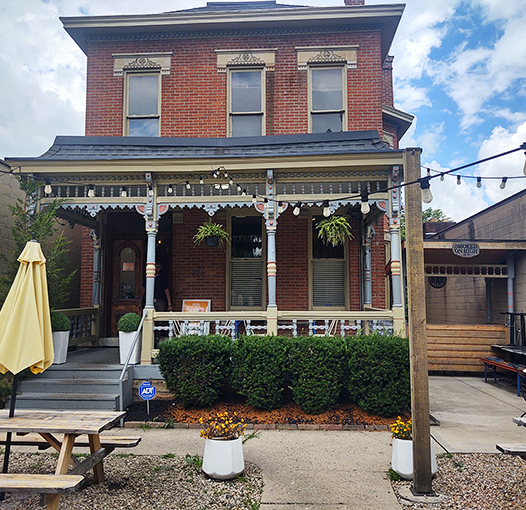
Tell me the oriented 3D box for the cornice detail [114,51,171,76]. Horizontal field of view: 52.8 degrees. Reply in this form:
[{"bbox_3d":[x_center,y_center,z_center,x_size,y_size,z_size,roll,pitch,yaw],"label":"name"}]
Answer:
[{"bbox_3d":[-2.711,-4.283,11.988,1.410,0.530,0.180,0,-5,4],"label":"cornice detail"}]

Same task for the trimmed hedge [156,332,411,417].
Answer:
[{"bbox_3d":[0.290,1.751,7.740,3.780,1.120,0.970,0,-5,4],"label":"trimmed hedge"}]

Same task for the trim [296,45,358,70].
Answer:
[{"bbox_3d":[1.394,-4.281,11.504,1.380,0.540,0.140,0,-5,4],"label":"trim"}]

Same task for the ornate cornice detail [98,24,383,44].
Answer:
[{"bbox_3d":[-0.700,-4.896,11.708,6.590,0.230,0.170,0,-5,4],"label":"ornate cornice detail"}]

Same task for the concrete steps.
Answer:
[{"bbox_3d":[-2.805,2.035,7.851,1.570,0.695,1.130,0,-5,4],"label":"concrete steps"}]

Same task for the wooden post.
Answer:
[{"bbox_3d":[1.405,0.548,4.825,0.145,3.080,0.145,0,-5,4],"label":"wooden post"}]

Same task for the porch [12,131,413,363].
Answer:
[{"bbox_3d":[-0.779,0.018,9.844,6.500,3.950,3.350,0,-5,4],"label":"porch"}]

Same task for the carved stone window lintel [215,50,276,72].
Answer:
[{"bbox_3d":[-0.376,-4.264,11.626,1.380,0.540,0.140,0,-5,4],"label":"carved stone window lintel"}]

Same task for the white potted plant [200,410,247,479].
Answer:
[{"bbox_3d":[-0.387,1.842,5.197,0.446,0.594,0.446,0,-5,4],"label":"white potted plant"}]

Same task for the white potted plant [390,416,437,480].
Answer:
[{"bbox_3d":[1.471,1.855,5.155,0.430,0.556,0.430,0,-5,4],"label":"white potted plant"}]

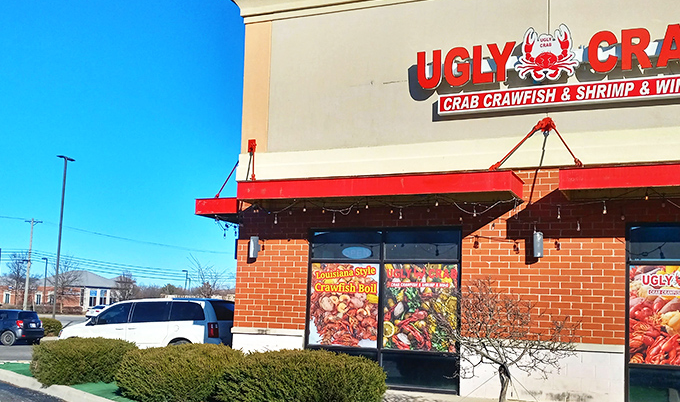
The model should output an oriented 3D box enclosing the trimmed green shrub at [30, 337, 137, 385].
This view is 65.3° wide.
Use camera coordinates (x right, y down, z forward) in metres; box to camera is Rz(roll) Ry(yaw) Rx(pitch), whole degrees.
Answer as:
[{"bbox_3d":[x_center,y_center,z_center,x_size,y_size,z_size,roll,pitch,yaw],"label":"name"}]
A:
[{"bbox_3d":[-5.106,3.198,10.600,2.250,0.930,1.800,-3,-11,23],"label":"trimmed green shrub"}]

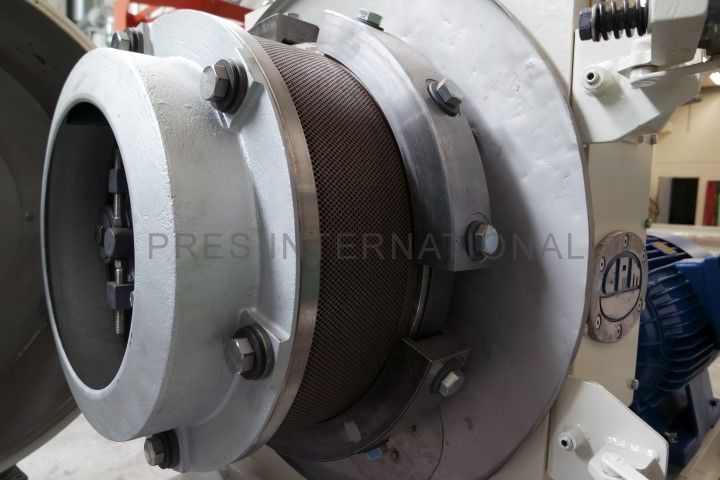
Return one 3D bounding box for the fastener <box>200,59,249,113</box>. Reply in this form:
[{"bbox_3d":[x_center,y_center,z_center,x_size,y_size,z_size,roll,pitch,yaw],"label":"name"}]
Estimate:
[{"bbox_3d":[-0.154,-0.172,0.536,0.058,0.058,0.031,6,6,45],"label":"fastener"}]

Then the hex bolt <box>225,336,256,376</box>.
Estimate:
[{"bbox_3d":[-0.127,0.122,0.509,0.036,0.036,0.016,6,6,45],"label":"hex bolt"}]

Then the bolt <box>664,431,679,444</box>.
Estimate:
[{"bbox_3d":[0.973,0.618,1.500,0.041,0.025,0.041,6,6,45],"label":"bolt"}]

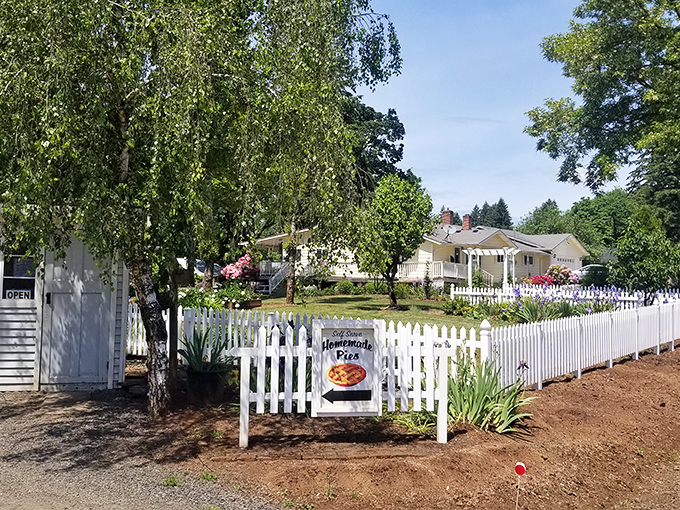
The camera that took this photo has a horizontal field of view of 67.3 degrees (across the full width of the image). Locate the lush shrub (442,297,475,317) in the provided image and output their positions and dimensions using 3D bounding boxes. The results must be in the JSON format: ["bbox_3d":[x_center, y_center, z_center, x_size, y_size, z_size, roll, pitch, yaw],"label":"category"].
[{"bbox_3d":[4.061,1.748,17.500,1.080,0.651,0.950,0,-1,0],"label":"lush shrub"}]

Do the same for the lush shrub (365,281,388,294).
[{"bbox_3d":[2.001,1.796,28.000,1.280,0.740,1.050,0,-1,0],"label":"lush shrub"}]

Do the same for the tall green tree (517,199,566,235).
[{"bbox_3d":[22.490,-1.674,57.000,6.000,9.264,5.800,0,-1,0],"label":"tall green tree"}]

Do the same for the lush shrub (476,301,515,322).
[{"bbox_3d":[4.933,1.776,16.200,1.200,0.666,1.000,0,-1,0],"label":"lush shrub"}]

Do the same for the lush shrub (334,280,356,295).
[{"bbox_3d":[0.302,1.796,28.000,1.100,0.740,1.000,0,-1,0],"label":"lush shrub"}]

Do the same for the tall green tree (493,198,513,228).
[{"bbox_3d":[27.828,-3.015,88.000,4.200,13.440,4.200,0,-1,0],"label":"tall green tree"}]

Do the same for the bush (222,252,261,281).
[{"bbox_3d":[-4.773,0.888,24.500,1.900,2.207,1.800,0,-1,0],"label":"bush"}]

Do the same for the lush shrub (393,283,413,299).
[{"bbox_3d":[3.157,1.781,25.800,1.000,0.783,0.900,0,-1,0],"label":"lush shrub"}]

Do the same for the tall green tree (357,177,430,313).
[{"bbox_3d":[2.032,-0.494,19.400,2.950,5.090,2.800,0,-1,0],"label":"tall green tree"}]

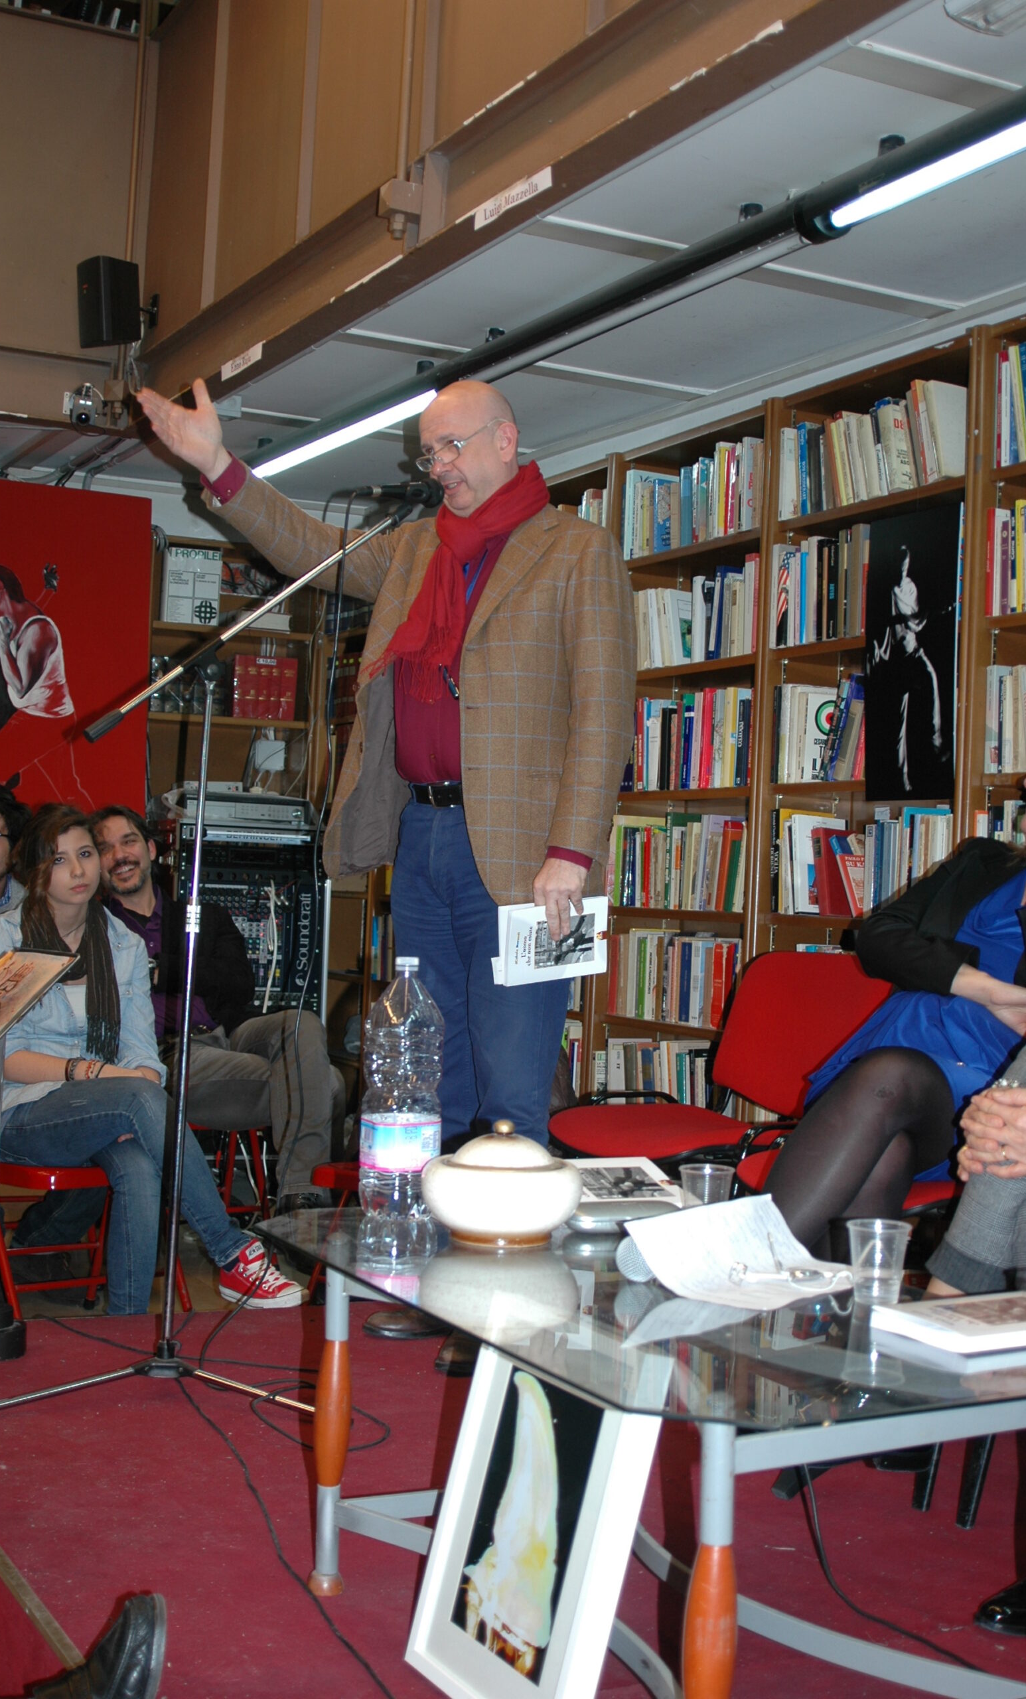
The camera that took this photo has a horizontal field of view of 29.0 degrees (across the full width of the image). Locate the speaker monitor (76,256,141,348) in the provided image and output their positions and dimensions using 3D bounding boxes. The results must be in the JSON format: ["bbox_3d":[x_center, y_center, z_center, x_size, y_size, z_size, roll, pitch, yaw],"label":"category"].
[{"bbox_3d":[-1.121,-1.521,5.500,0.145,0.245,0.160,-5,4,-36],"label":"speaker monitor"}]

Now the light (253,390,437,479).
[{"bbox_3d":[-0.506,-1.070,5.240,0.040,0.040,1.417,3,-1,-27],"label":"light"}]

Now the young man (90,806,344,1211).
[{"bbox_3d":[-0.877,0.561,5.490,0.540,1.330,0.750,3,-1,-33],"label":"young man"}]

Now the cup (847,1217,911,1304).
[{"bbox_3d":[0.400,0.450,2.167,0.070,0.084,0.070,3,-1,0],"label":"cup"}]

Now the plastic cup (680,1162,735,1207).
[{"bbox_3d":[0.248,0.450,2.516,0.070,0.084,0.070,3,-1,0],"label":"plastic cup"}]

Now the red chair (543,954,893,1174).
[{"bbox_3d":[0.345,0.540,3.451,0.550,0.780,0.530,3,-1,-34],"label":"red chair"}]

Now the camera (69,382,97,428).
[{"bbox_3d":[-1.223,-1.259,5.650,0.075,0.115,0.120,2,6,-11],"label":"camera"}]

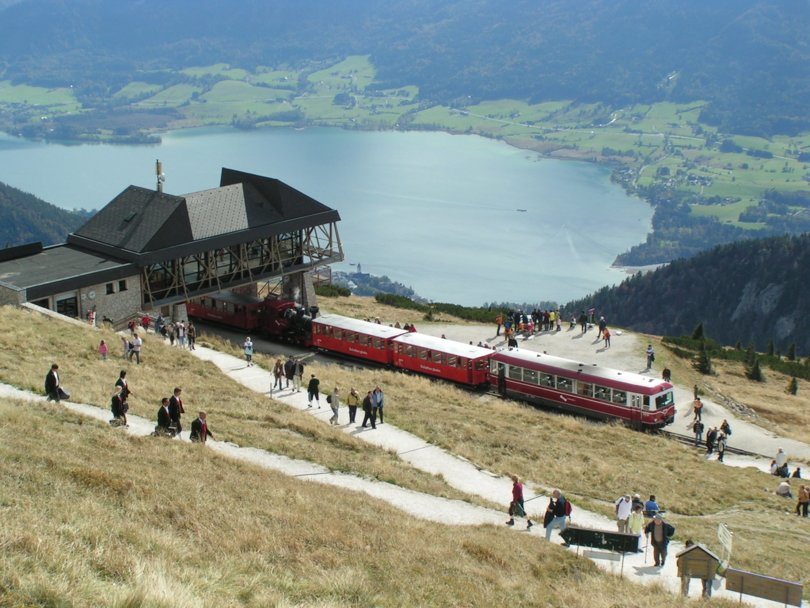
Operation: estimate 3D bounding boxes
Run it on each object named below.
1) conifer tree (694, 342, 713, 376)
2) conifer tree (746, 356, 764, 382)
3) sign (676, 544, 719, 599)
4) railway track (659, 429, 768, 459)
[{"bbox_3d":[22.583,4.146,127.500,1.400,2.400,1.400,0,16,0],"label":"conifer tree"},{"bbox_3d":[26.517,4.978,127.500,1.400,1.950,1.400,0,16,0],"label":"conifer tree"},{"bbox_3d":[8.412,7.681,48.300,1.250,1.600,0.400,3,16,12],"label":"sign"},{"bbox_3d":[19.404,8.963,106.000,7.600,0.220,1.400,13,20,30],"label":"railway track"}]

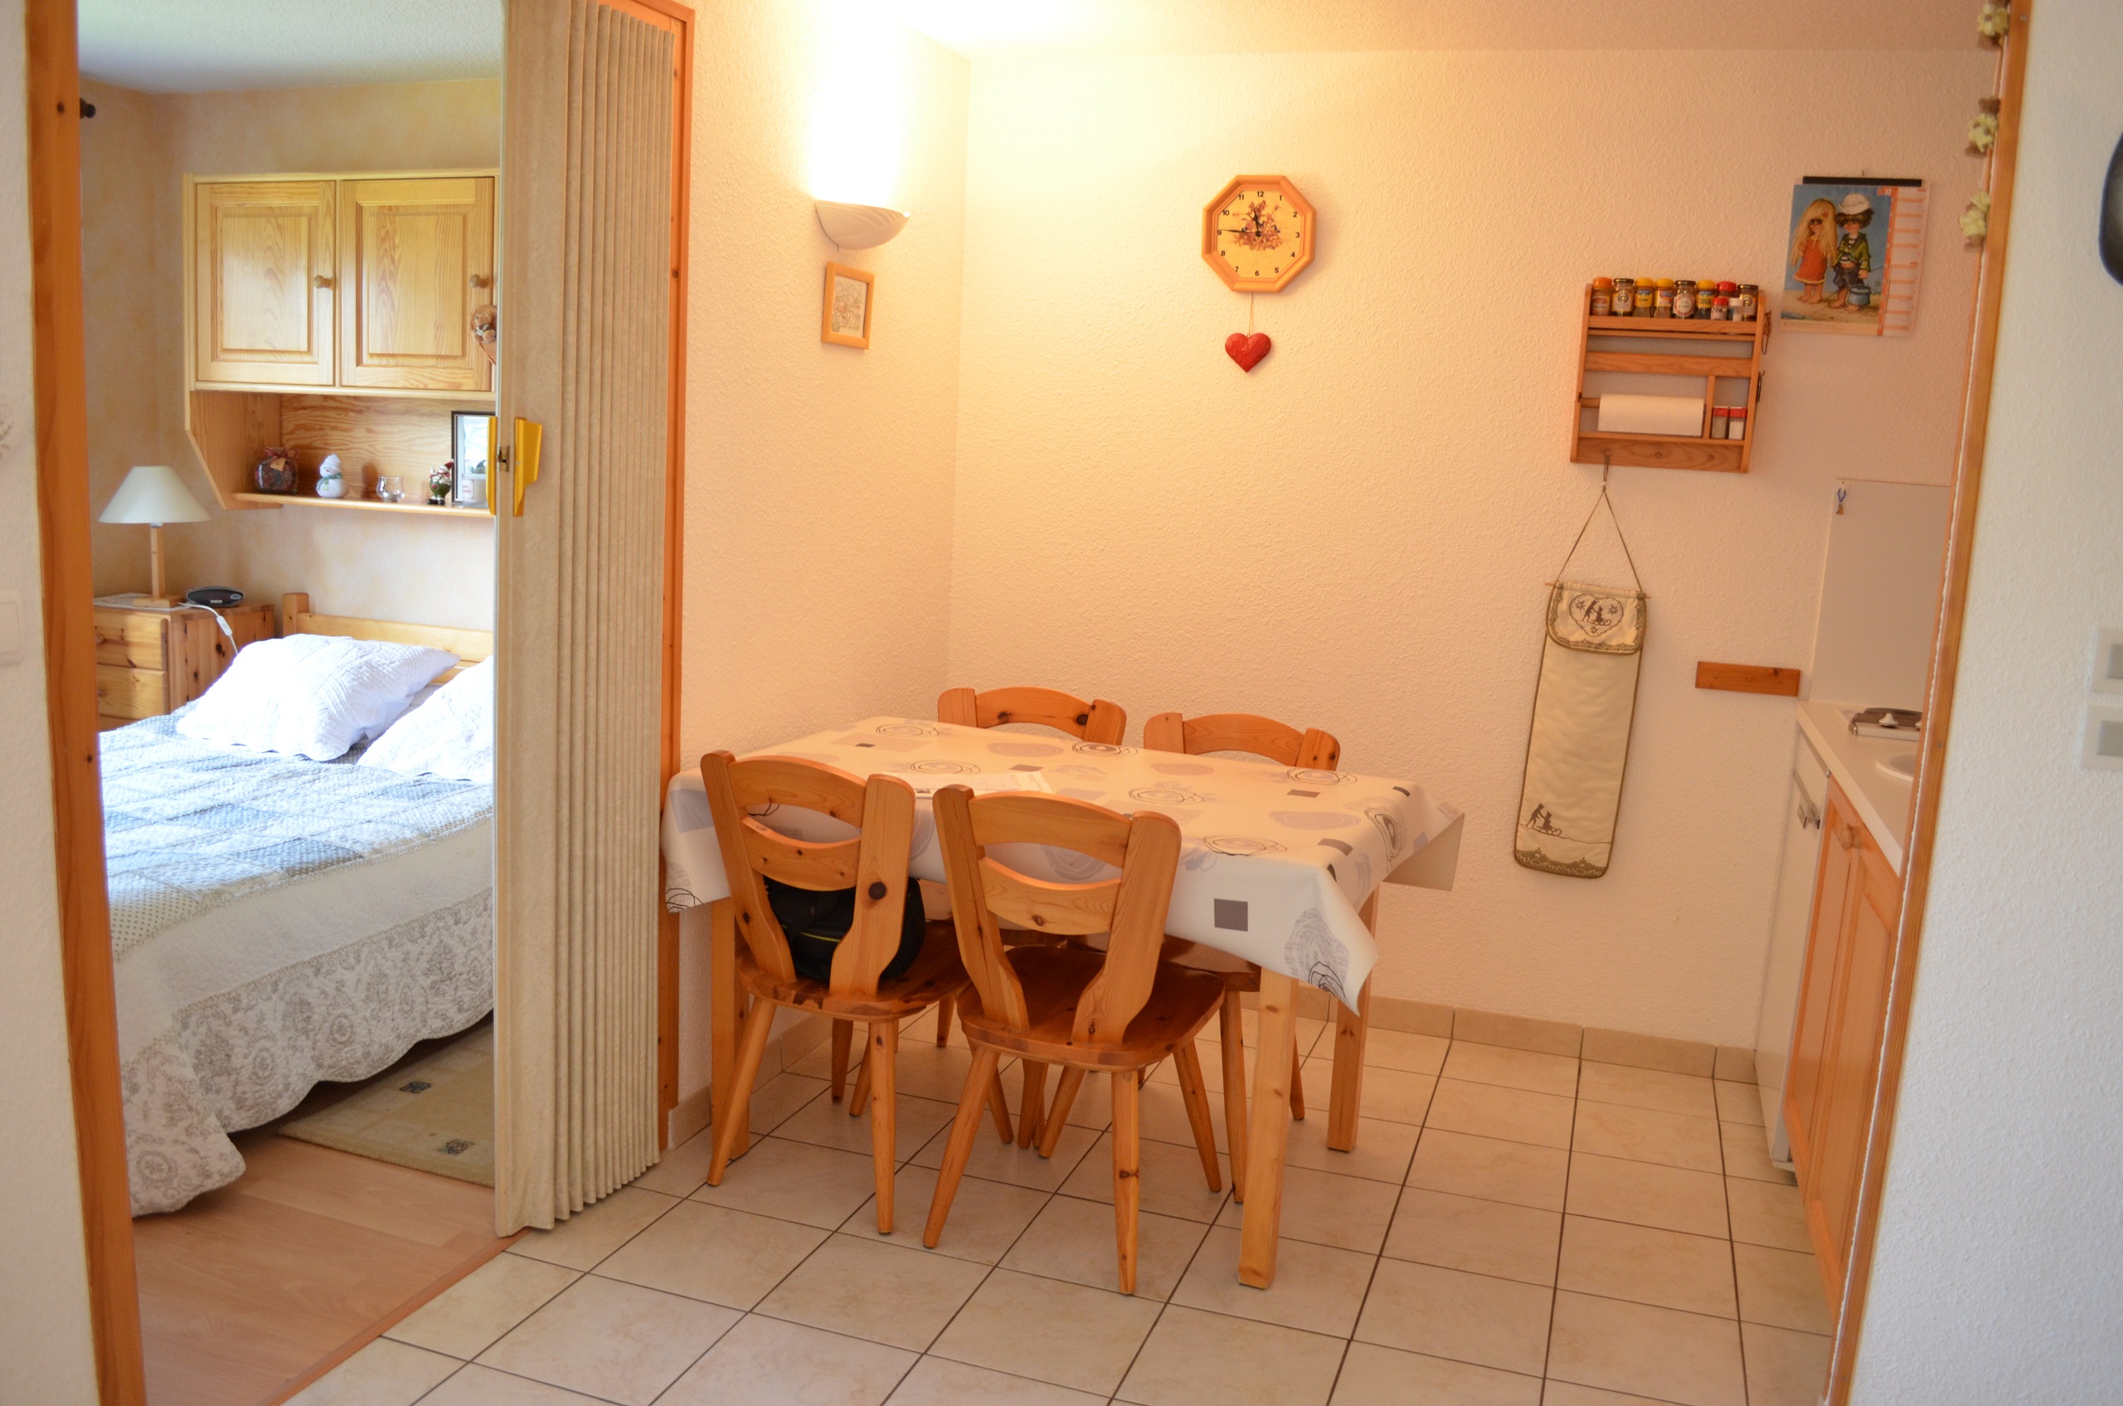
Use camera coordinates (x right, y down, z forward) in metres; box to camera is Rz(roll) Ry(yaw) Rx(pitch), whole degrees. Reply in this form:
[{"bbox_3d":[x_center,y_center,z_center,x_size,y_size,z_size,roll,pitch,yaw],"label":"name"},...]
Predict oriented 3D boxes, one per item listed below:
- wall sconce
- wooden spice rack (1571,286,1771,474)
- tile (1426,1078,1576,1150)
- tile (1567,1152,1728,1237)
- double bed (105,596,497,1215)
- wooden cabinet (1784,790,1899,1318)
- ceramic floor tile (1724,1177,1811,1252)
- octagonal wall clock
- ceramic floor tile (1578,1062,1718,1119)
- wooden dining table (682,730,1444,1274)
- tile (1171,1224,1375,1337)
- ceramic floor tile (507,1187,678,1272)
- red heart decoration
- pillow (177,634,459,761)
[{"bbox_3d":[-0.401,-1.009,3.407,0.120,0.090,0.310,5,9,19],"label":"wall sconce"},{"bbox_3d":[1.314,-0.699,3.445,0.380,0.395,0.100,5,9,19],"label":"wooden spice rack"},{"bbox_3d":[0.948,0.889,3.436,0.300,0.010,0.300,5,9,19],"label":"tile"},{"bbox_3d":[1.121,0.944,3.038,0.300,0.010,0.298,5,9,19],"label":"tile"},{"bbox_3d":[-1.997,0.273,3.822,1.667,0.873,1.954,5,9,19],"label":"double bed"},{"bbox_3d":[1.488,0.585,2.478,0.560,0.780,0.880,5,9,19],"label":"wooden cabinet"},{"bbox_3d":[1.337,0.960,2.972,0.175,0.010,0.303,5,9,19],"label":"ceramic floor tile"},{"bbox_3d":[0.467,-1.109,3.758,0.272,0.272,0.040,5,9,19],"label":"octagonal wall clock"},{"bbox_3d":[1.320,0.875,3.588,0.299,0.010,0.264,5,9,19],"label":"ceramic floor tile"},{"bbox_3d":[-0.023,0.521,3.094,1.280,0.754,0.790,6,9,22],"label":"wooden dining table"},{"bbox_3d":[0.363,0.973,2.668,0.300,0.010,0.298,5,9,19],"label":"tile"},{"bbox_3d":[-0.800,0.912,2.768,0.170,0.010,0.303,5,9,19],"label":"ceramic floor tile"},{"bbox_3d":[0.445,-0.835,3.790,0.111,0.094,0.025,5,9,19],"label":"red heart decoration"},{"bbox_3d":[-2.108,-0.027,4.477,0.630,0.180,0.560,5,31,19],"label":"pillow"}]

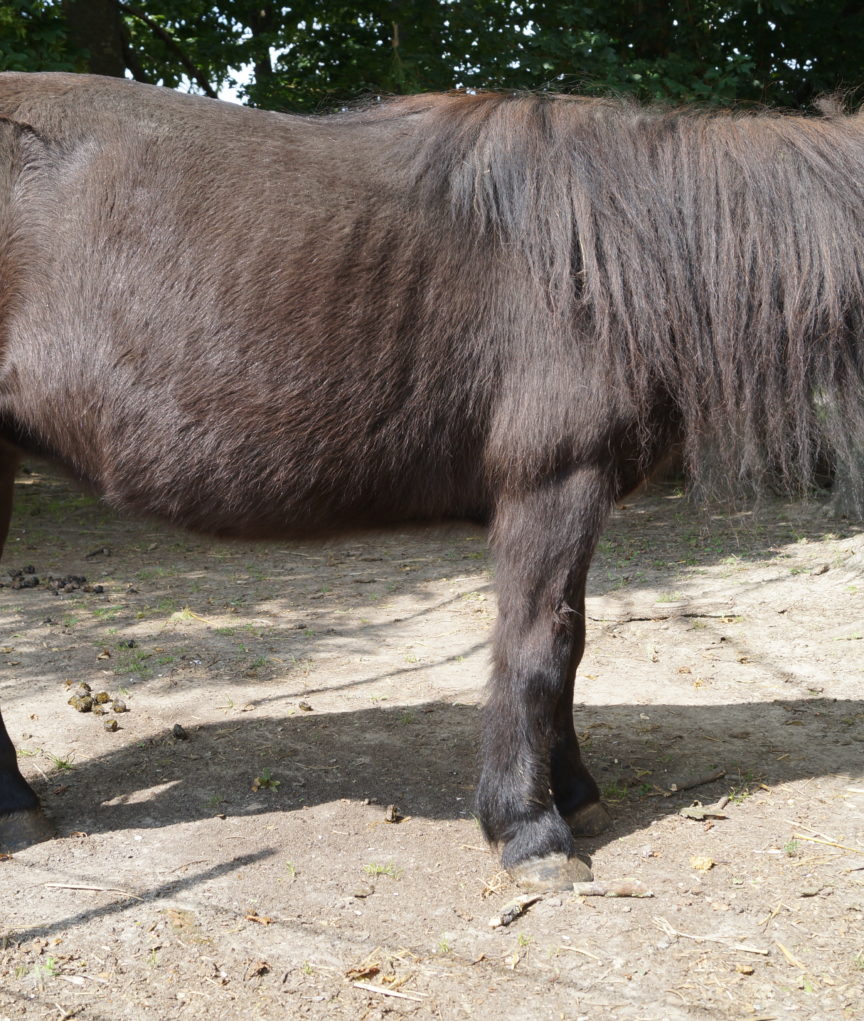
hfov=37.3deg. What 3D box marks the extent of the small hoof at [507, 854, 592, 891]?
[{"bbox_3d":[0.160,0.465,1.705,0.110,0.049,0.097,0,7,-3],"label":"small hoof"}]

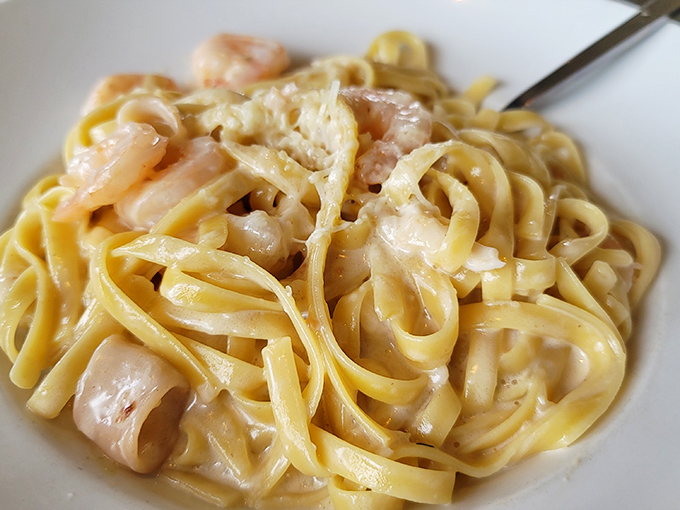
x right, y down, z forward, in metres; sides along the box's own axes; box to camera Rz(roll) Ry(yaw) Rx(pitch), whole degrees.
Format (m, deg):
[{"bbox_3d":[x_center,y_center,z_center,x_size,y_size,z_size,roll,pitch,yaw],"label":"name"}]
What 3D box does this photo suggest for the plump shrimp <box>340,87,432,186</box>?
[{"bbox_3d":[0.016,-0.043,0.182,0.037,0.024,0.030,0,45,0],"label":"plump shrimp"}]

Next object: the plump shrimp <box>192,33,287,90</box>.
[{"bbox_3d":[-0.046,-0.090,0.230,0.042,0.020,0.028,0,45,0],"label":"plump shrimp"}]

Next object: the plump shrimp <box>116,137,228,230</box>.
[{"bbox_3d":[-0.058,-0.024,0.170,0.019,0.018,0.038,22,49,21],"label":"plump shrimp"}]

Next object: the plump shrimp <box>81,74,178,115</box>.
[{"bbox_3d":[-0.088,-0.066,0.208,0.038,0.018,0.025,-11,46,-11],"label":"plump shrimp"}]

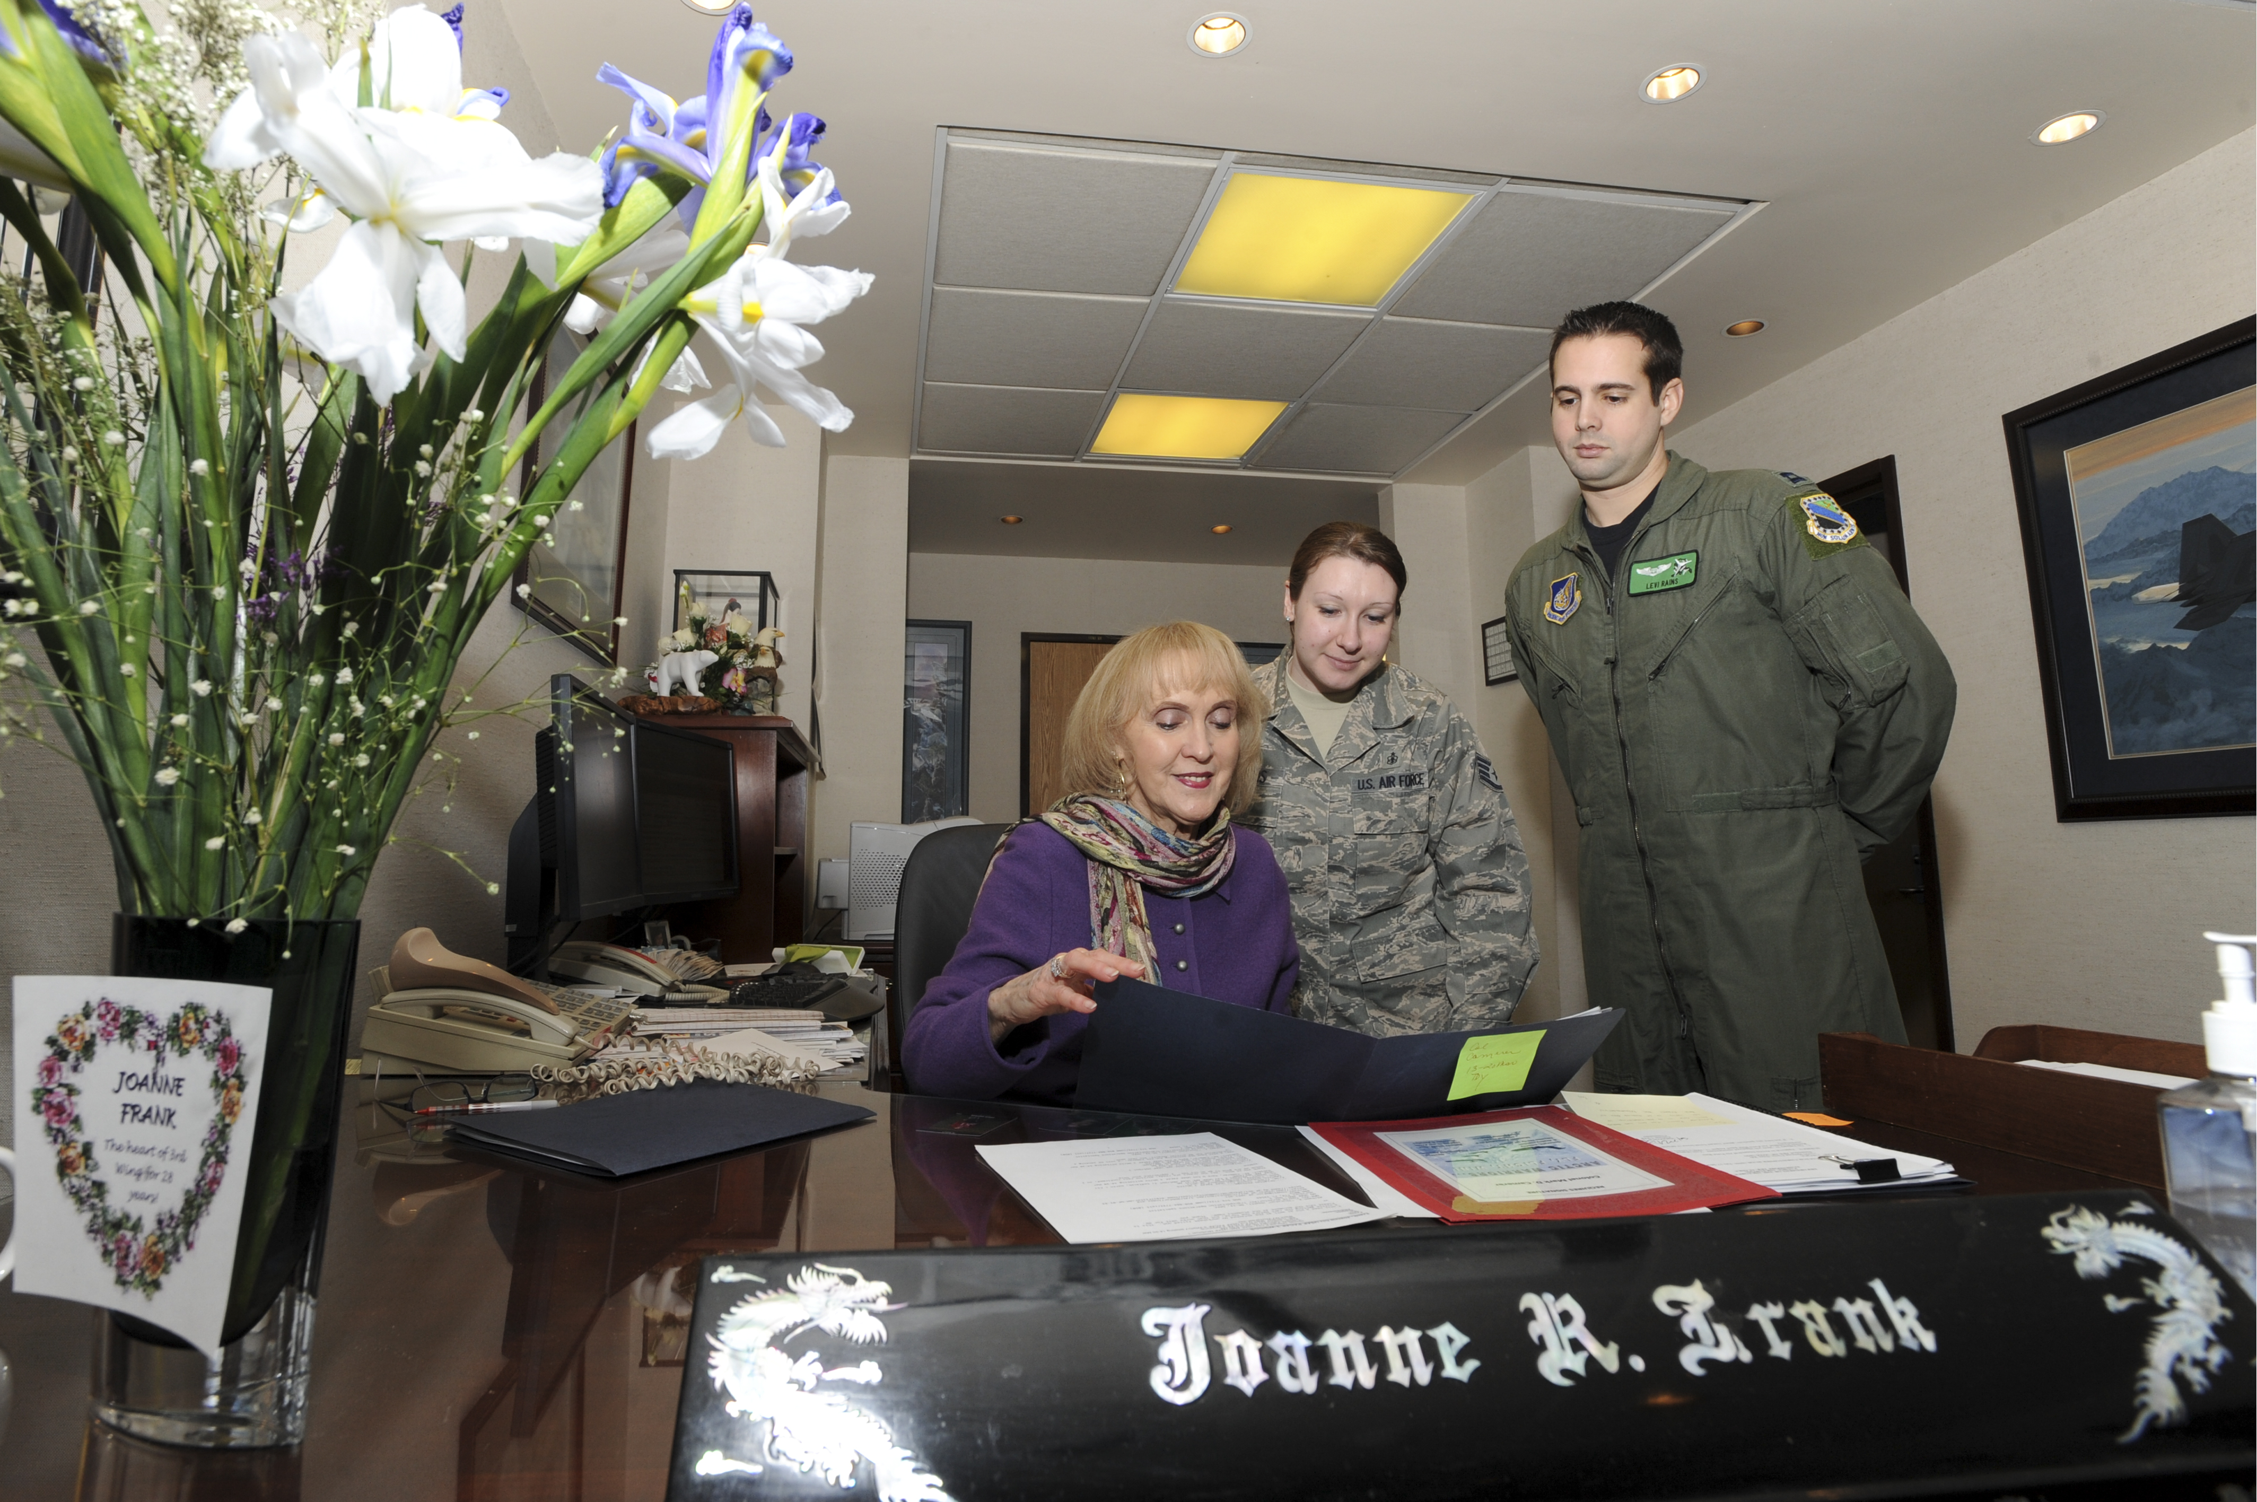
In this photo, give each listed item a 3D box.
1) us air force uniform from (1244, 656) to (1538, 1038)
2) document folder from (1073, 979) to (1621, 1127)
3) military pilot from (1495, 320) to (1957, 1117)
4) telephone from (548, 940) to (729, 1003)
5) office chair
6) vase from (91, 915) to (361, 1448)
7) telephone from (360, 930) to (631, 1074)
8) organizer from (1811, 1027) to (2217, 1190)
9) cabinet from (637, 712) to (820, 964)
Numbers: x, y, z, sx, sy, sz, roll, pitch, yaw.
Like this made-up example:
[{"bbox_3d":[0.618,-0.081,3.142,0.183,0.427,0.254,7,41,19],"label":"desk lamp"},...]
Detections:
[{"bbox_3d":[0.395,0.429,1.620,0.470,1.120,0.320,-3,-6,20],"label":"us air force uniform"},{"bbox_3d":[0.196,0.343,1.058,0.460,0.290,0.080,0,34,-3],"label":"document folder"},{"bbox_3d":[0.840,0.244,1.480,0.340,1.810,0.520,3,-7,-33],"label":"military pilot"},{"bbox_3d":[-0.950,0.411,2.020,0.230,0.130,0.200,-2,-6,12],"label":"telephone"},{"bbox_3d":[-0.040,0.618,1.380,0.620,1.060,0.650,0,-6,-9],"label":"office chair"},{"bbox_3d":[-0.437,0.195,0.515,0.093,0.227,0.093,0,-6,0],"label":"vase"},{"bbox_3d":[-0.829,0.327,1.419,0.240,0.160,0.200,0,-6,-6],"label":"telephone"},{"bbox_3d":[0.843,0.304,0.926,0.250,0.078,0.330,0,-6,-7],"label":"organizer"},{"bbox_3d":[-1.095,0.268,2.995,0.370,0.610,0.850,1,-6,-12],"label":"cabinet"}]

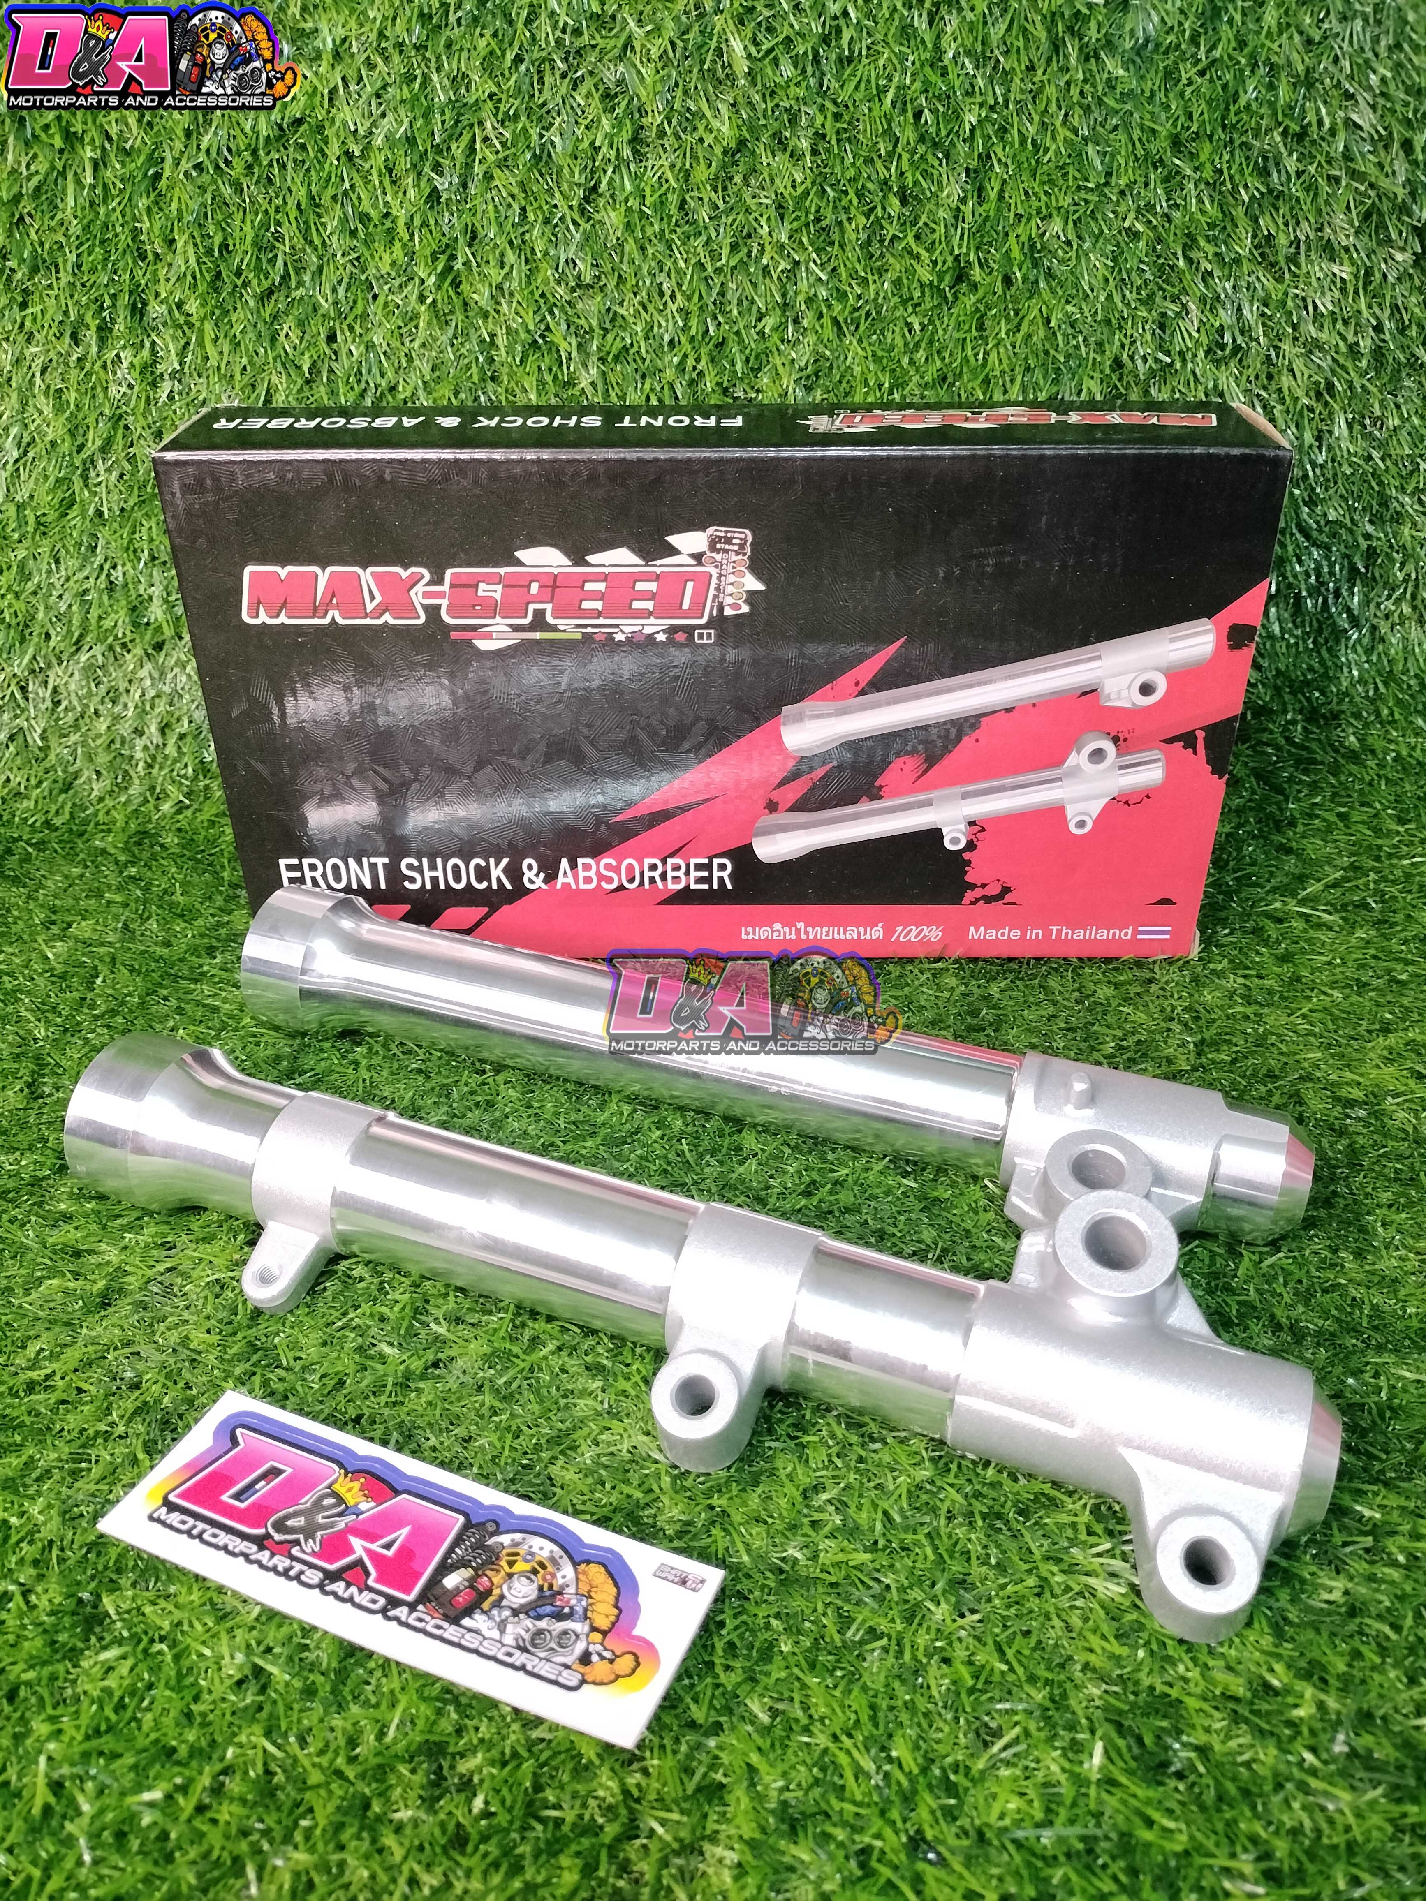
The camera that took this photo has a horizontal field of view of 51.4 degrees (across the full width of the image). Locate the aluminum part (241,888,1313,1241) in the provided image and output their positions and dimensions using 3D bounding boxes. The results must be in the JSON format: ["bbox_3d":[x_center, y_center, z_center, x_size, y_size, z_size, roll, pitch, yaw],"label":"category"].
[{"bbox_3d":[0.003,0.035,0.409,0.300,0.044,0.063,12,34,18],"label":"aluminum part"}]

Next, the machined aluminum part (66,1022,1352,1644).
[{"bbox_3d":[-0.015,0.073,0.349,0.301,0.044,0.077,12,52,18],"label":"machined aluminum part"}]

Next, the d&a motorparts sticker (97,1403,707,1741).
[{"bbox_3d":[-0.065,0.126,0.313,0.127,0.003,0.042,12,32,20],"label":"d&a motorparts sticker"}]

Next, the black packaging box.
[{"bbox_3d":[0.003,-0.083,0.476,0.312,0.165,0.059,0,33,1],"label":"black packaging box"}]

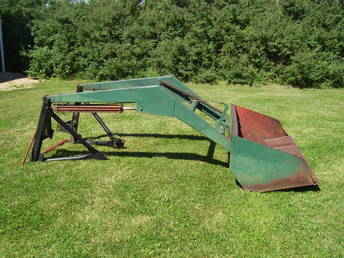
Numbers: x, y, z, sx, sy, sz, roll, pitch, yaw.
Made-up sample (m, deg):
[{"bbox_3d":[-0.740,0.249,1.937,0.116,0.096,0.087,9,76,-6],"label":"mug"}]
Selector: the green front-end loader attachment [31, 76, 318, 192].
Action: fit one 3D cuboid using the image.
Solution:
[{"bbox_3d":[-0.035,-0.125,4.628,3.412,1.025,1.839,2,15,9],"label":"green front-end loader attachment"}]

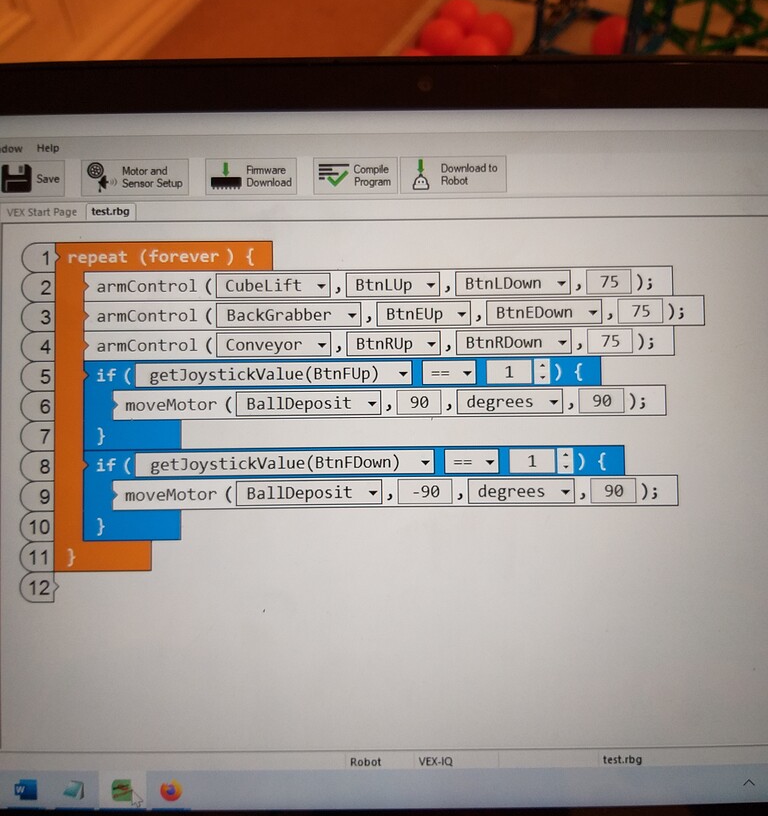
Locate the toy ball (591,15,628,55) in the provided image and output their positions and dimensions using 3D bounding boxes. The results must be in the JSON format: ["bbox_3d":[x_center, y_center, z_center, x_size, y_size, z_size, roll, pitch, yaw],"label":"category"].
[{"bbox_3d":[0.404,-0.648,1.356,0.076,0.076,0.076,-2,54,3],"label":"toy ball"}]

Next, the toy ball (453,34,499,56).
[{"bbox_3d":[0.162,-0.612,1.351,0.076,0.076,0.076,-2,54,3],"label":"toy ball"}]

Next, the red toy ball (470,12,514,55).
[{"bbox_3d":[0.194,-0.673,1.392,0.076,0.076,0.076,-2,54,3],"label":"red toy ball"}]

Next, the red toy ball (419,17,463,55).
[{"bbox_3d":[0.106,-0.664,1.393,0.076,0.076,0.076,-2,54,3],"label":"red toy ball"}]

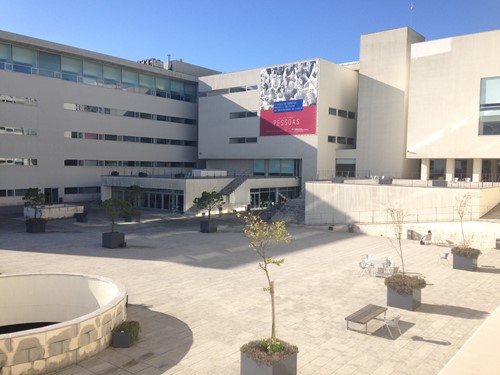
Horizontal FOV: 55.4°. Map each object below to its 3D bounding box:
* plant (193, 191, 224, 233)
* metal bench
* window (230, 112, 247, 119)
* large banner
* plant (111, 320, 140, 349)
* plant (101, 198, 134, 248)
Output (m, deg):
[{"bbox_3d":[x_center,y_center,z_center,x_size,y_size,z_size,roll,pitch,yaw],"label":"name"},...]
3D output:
[{"bbox_3d":[-3.453,2.053,40.648,2.300,3.514,2.300,3,4,42],"label":"plant"},{"bbox_3d":[4.457,5.000,18.123,0.754,0.442,2.370,3,3,35],"label":"metal bench"},{"bbox_3d":[-1.858,-11.223,74.574,3.509,0.966,0.150,3,4,42],"label":"window"},{"bbox_3d":[5.314,-12.398,68.067,10.072,9.901,0.120,3,4,42],"label":"large banner"},{"bbox_3d":[-4.042,4.851,15.818,0.800,0.640,0.740,1,2,0],"label":"plant"},{"bbox_3d":[-9.857,2.668,35.328,2.200,3.706,2.200,2,3,39],"label":"plant"}]

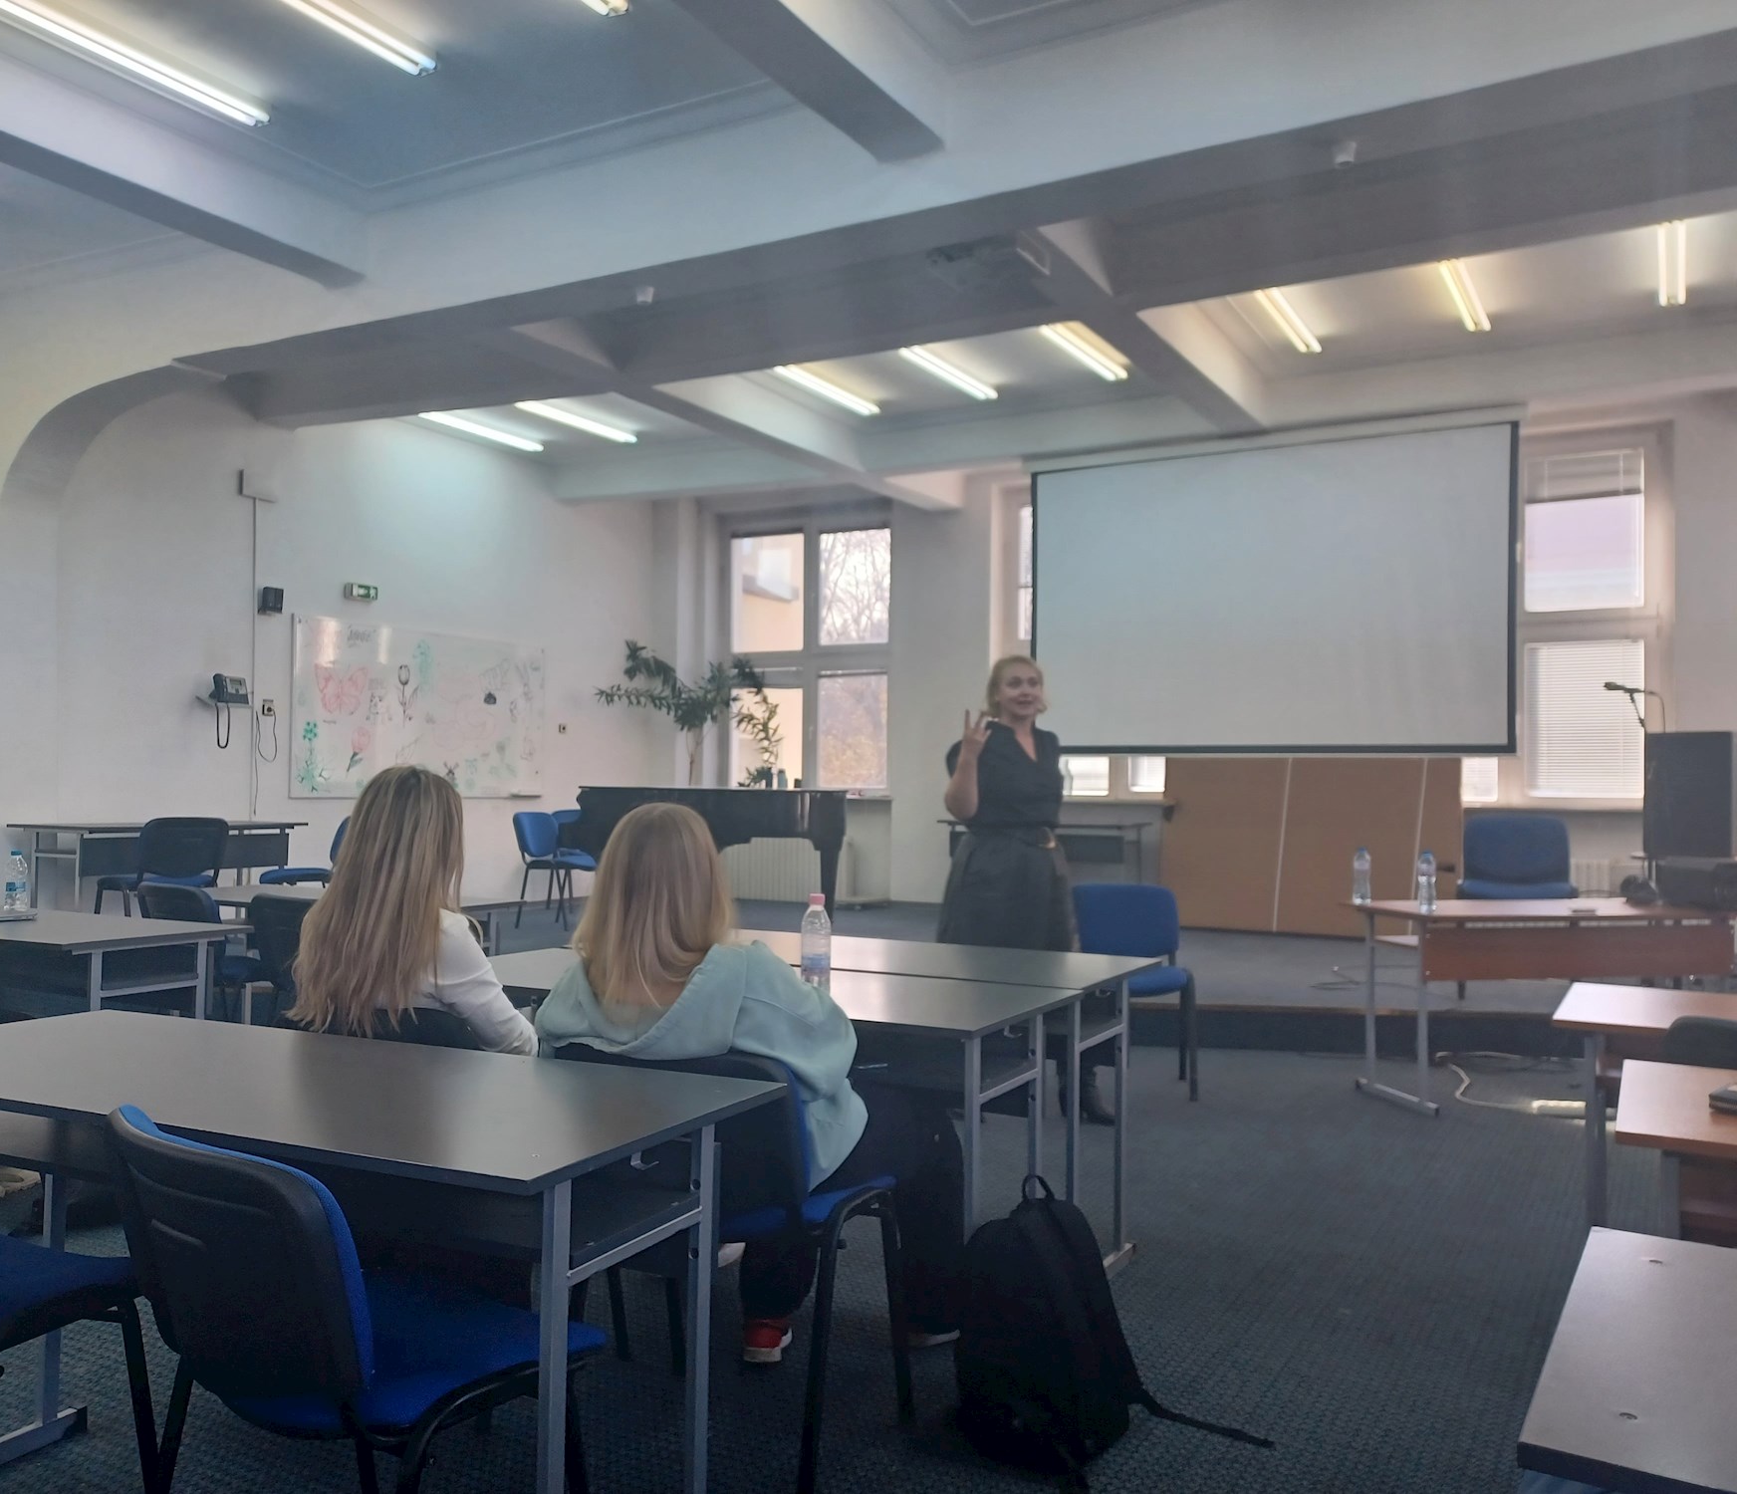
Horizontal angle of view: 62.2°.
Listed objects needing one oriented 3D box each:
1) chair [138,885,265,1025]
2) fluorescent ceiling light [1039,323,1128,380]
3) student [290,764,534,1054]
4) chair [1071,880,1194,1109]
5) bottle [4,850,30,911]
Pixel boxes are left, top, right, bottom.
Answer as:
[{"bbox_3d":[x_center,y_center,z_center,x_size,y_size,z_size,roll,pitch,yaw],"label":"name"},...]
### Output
[{"bbox_3d":[-2.539,0.949,5.740,0.520,0.810,0.550,0,-2,29],"label":"chair"},{"bbox_3d":[1.279,-2.443,8.774,0.150,0.080,1.450,0,-2,29],"label":"fluorescent ceiling light"},{"bbox_3d":[-0.852,0.678,3.309,0.560,1.264,0.880,0,-2,29],"label":"student"},{"bbox_3d":[1.062,0.970,5.865,0.530,0.810,0.570,0,-2,7],"label":"chair"},{"bbox_3d":[-2.950,0.458,4.985,0.072,0.215,0.072,0,-2,29],"label":"bottle"}]

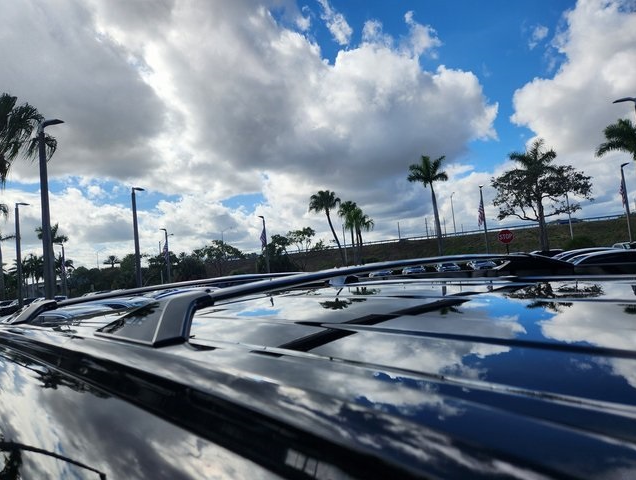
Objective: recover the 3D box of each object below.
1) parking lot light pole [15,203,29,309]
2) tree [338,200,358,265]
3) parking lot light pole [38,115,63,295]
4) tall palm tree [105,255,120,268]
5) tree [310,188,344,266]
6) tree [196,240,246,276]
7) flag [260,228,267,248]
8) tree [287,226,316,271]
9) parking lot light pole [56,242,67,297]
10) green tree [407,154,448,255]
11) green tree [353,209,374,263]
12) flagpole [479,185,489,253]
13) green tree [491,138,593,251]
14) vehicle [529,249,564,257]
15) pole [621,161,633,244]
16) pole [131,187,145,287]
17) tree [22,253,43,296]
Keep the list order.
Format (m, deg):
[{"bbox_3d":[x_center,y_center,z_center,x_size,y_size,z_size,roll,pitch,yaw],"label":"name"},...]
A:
[{"bbox_3d":[-19.114,1.386,27.846,0.400,7.500,1.050,-6,-3,20],"label":"parking lot light pole"},{"bbox_3d":[4.226,-0.206,53.769,2.350,9.410,2.400,-5,-3,0],"label":"tree"},{"bbox_3d":[-8.524,-0.170,13.600,0.920,7.330,0.420,-5,-4,14],"label":"parking lot light pole"},{"bbox_3d":[-41.081,6.770,85.000,3.200,7.700,3.200,-3,-4,-26],"label":"tall palm tree"},{"bbox_3d":[1.321,-0.692,51.738,3.970,10.650,3.800,-5,-3,0],"label":"tree"},{"bbox_3d":[-13.300,3.381,58.000,6.400,6.590,5.800,-4,-4,-13],"label":"tree"},{"bbox_3d":[-5.841,-0.161,45.738,0.800,2.300,0.300,-3,-3,-24],"label":"flag"},{"bbox_3d":[-2.214,1.775,59.825,3.880,7.110,3.600,-5,-3,0],"label":"tree"},{"bbox_3d":[-36.130,4.366,59.920,0.400,7.500,1.050,-6,-3,20],"label":"parking lot light pole"},{"bbox_3d":[10.143,-2.027,38.000,3.700,11.230,3.700,-5,-4,15],"label":"green tree"},{"bbox_3d":[6.232,0.146,54.791,2.850,8.480,2.700,-5,-3,0],"label":"green tree"},{"bbox_3d":[13.354,-0.631,34.000,0.550,7.460,0.750,-6,-4,20],"label":"flagpole"},{"bbox_3d":[17.872,-2.688,34.000,8.000,10.840,7.200,-6,-4,28],"label":"green tree"},{"bbox_3d":[13.180,1.579,24.000,4.700,1.680,1.880,-6,-4,20],"label":"vehicle"},{"bbox_3d":[22.645,-1.890,30.856,0.400,7.500,1.050,-6,-3,20],"label":"pole"},{"bbox_3d":[-10.159,0.643,24.200,0.400,7.250,0.920,-6,-4,24],"label":"pole"},{"bbox_3d":[-46.837,6.109,70.000,3.300,8.110,3.300,-2,-4,-34],"label":"tree"}]

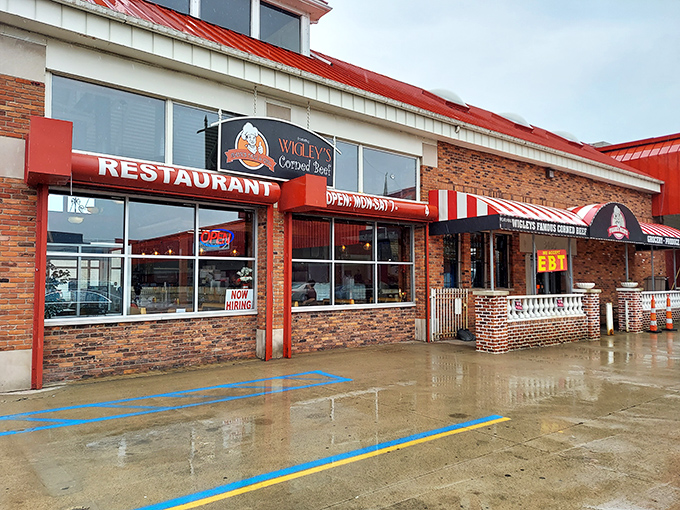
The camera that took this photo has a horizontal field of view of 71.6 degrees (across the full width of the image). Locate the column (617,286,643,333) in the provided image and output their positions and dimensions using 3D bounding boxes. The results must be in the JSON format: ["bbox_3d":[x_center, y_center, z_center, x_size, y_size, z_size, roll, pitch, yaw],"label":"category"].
[{"bbox_3d":[8.520,1.619,13.872,0.440,1.280,0.440,2,-3,-36],"label":"column"}]

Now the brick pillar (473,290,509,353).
[{"bbox_3d":[3.126,1.367,9.698,0.510,1.255,0.510,2,-4,-37],"label":"brick pillar"}]

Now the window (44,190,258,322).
[{"bbox_3d":[-3.018,0.051,8.052,3.464,2.005,0.147,2,-3,-36],"label":"window"}]

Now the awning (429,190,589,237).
[{"bbox_3d":[4.397,-1.042,12.188,3.765,1.214,2.086,2,-3,-36],"label":"awning"}]

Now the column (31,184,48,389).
[{"bbox_3d":[-3.991,0.421,6.277,0.120,2.710,0.100,2,-4,-37],"label":"column"}]

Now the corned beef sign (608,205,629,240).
[{"bbox_3d":[7.571,-0.869,12.789,1.264,0.928,0.080,2,-4,-37],"label":"corned beef sign"}]

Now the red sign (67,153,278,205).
[{"bbox_3d":[-2.411,-1.161,7.428,3.290,0.420,0.350,2,-4,-37],"label":"red sign"}]

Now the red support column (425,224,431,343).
[{"bbox_3d":[2.029,0.634,10.898,0.120,2.770,0.100,2,-4,-37],"label":"red support column"}]

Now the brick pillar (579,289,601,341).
[{"bbox_3d":[6.153,1.465,11.737,0.510,1.255,0.510,2,-4,-37],"label":"brick pillar"}]

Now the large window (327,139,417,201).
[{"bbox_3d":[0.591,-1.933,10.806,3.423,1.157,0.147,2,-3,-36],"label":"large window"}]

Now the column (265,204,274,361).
[{"bbox_3d":[-1.373,0.536,9.062,0.130,2.950,0.139,2,-3,-36],"label":"column"}]

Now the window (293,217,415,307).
[{"bbox_3d":[0.366,0.193,10.552,3.586,1.940,0.147,2,-3,-36],"label":"window"}]

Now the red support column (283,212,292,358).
[{"bbox_3d":[-1.040,0.567,9.303,0.139,2.910,0.147,2,-3,-36],"label":"red support column"}]

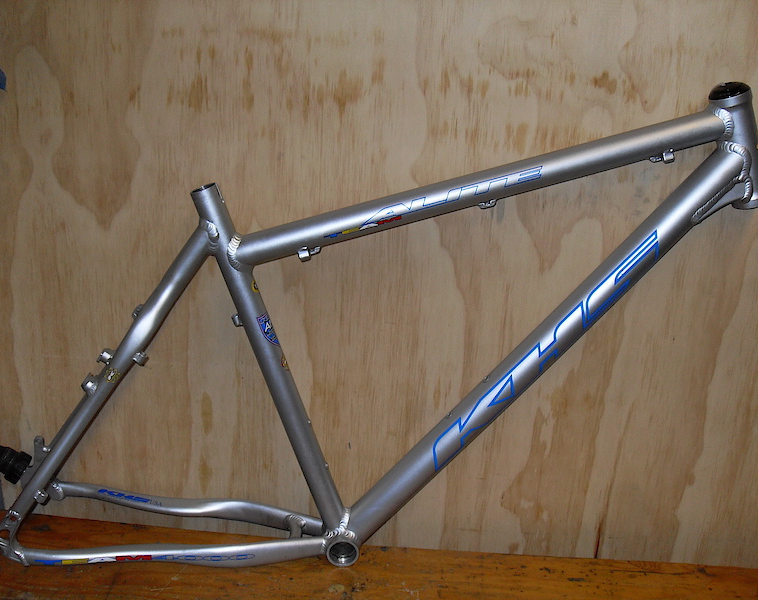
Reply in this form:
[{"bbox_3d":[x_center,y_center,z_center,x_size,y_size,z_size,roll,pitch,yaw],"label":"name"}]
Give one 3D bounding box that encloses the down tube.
[{"bbox_3d":[0.183,0.070,1.029,0.047,0.647,0.046,40,14,-14],"label":"down tube"}]

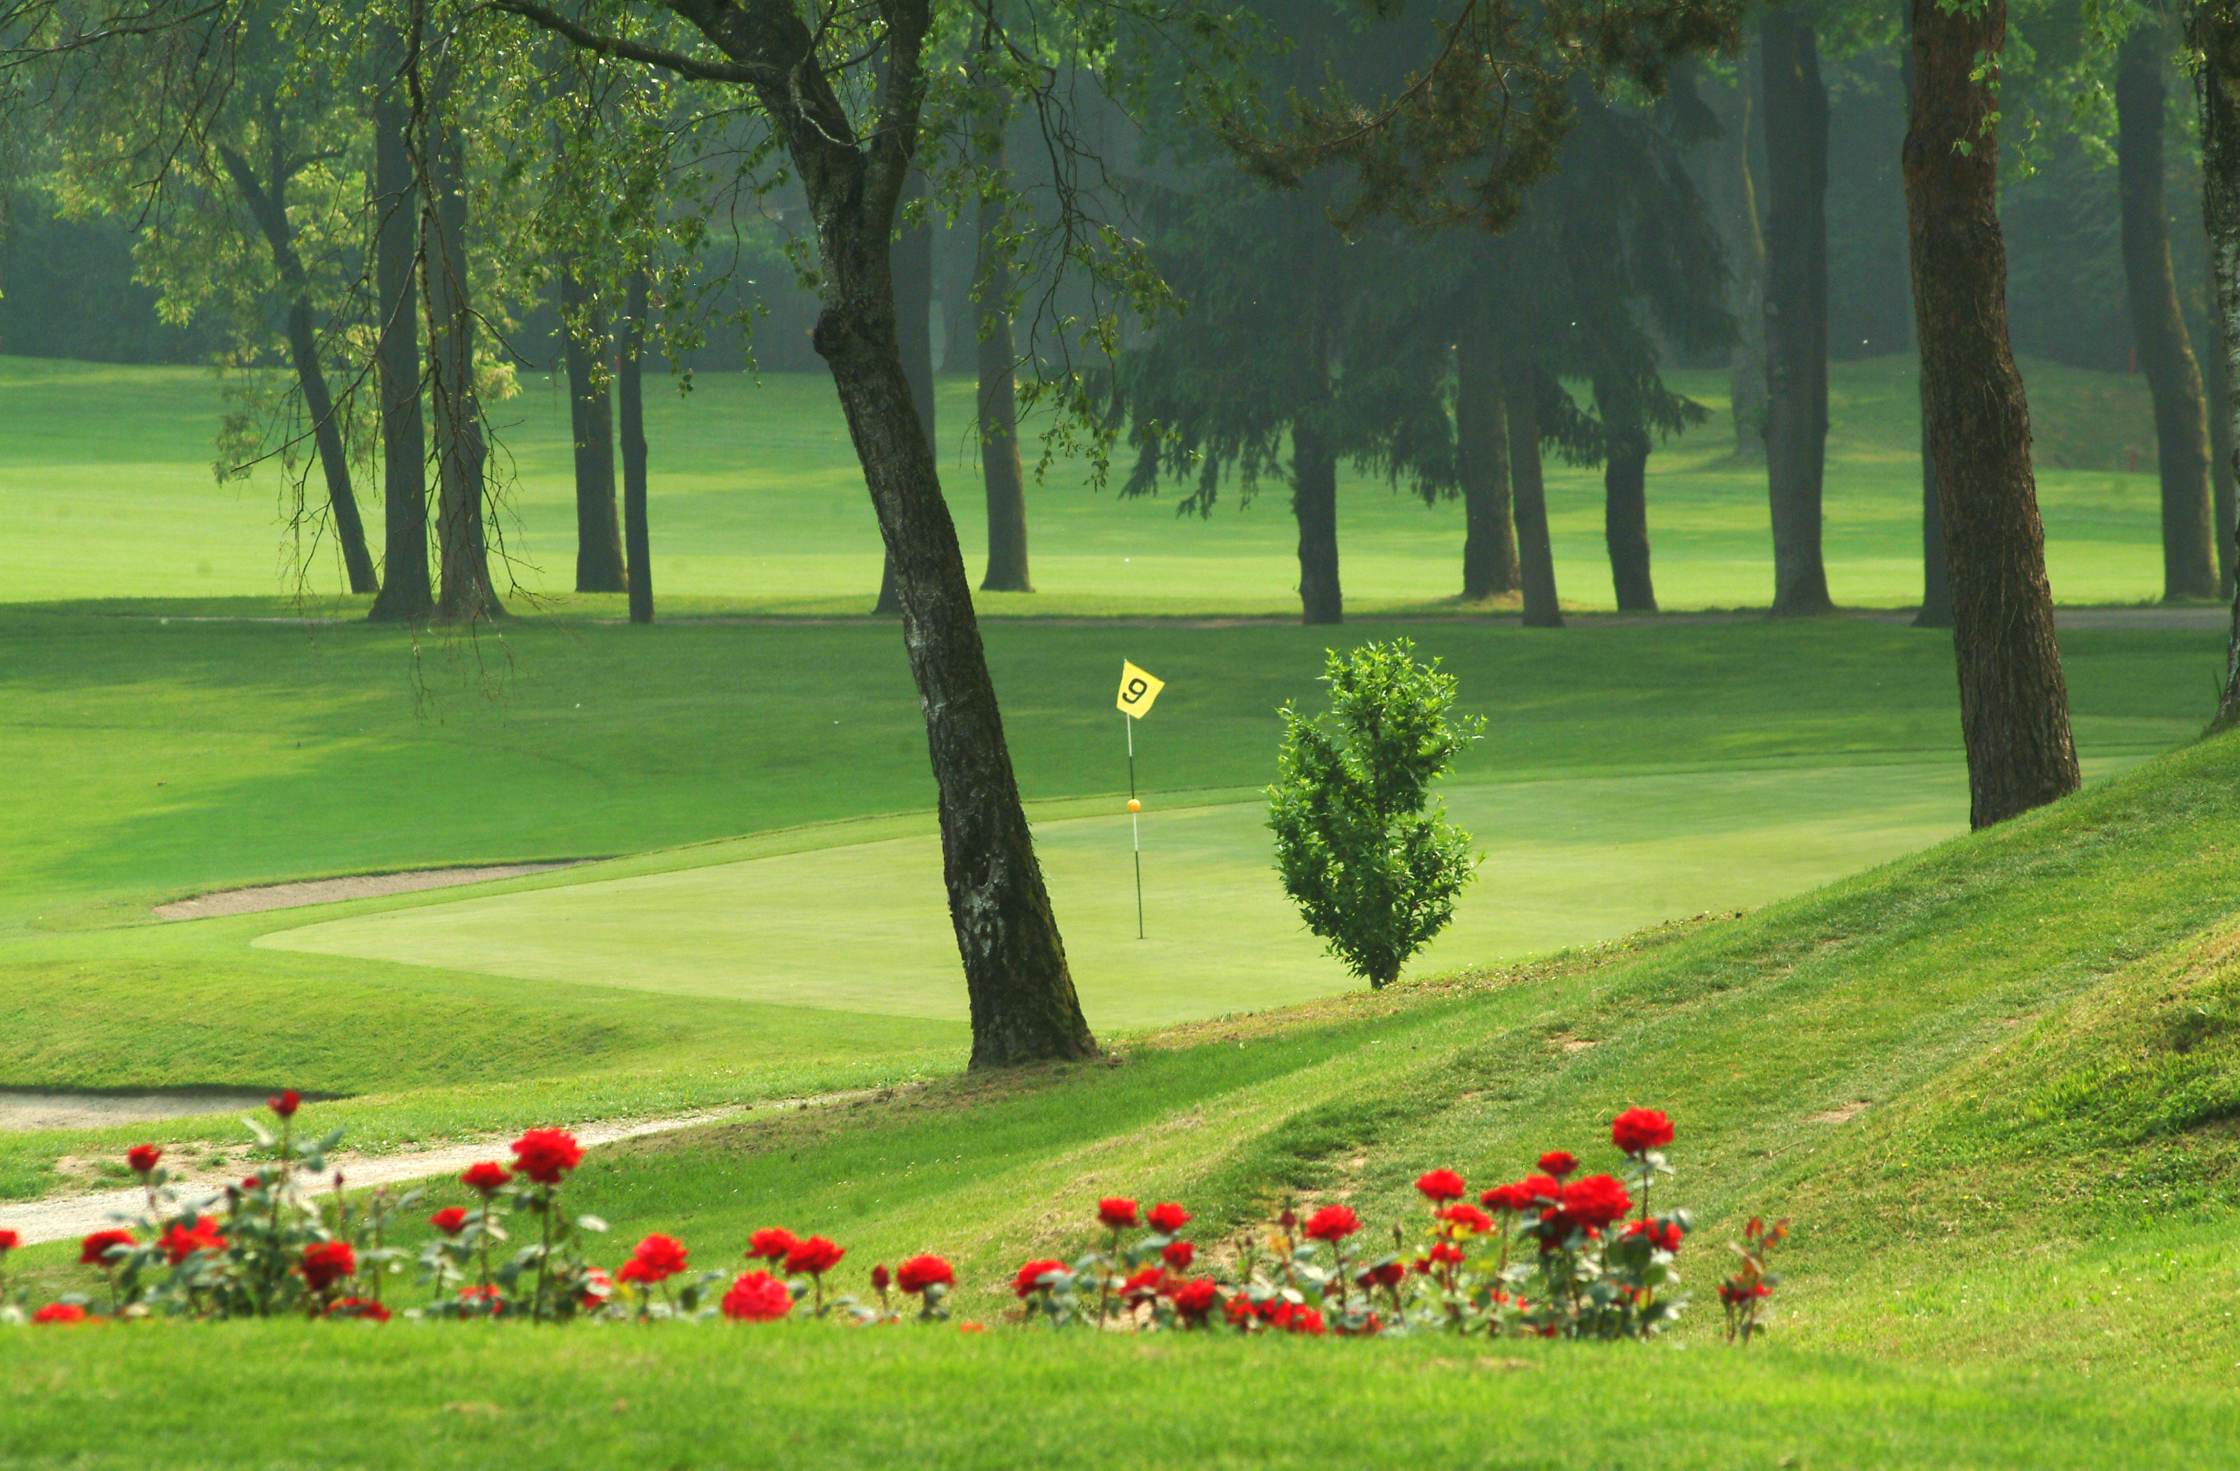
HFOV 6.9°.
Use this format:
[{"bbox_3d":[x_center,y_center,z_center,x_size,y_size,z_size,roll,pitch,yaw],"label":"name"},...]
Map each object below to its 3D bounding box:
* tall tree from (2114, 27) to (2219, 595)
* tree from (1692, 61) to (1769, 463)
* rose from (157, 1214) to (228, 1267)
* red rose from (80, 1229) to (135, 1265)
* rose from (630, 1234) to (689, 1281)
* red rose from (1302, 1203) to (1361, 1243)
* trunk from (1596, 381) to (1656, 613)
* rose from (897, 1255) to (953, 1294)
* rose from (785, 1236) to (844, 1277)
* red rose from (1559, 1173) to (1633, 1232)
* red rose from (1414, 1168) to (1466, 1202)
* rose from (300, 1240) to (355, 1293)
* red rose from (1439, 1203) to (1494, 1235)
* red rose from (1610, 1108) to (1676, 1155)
[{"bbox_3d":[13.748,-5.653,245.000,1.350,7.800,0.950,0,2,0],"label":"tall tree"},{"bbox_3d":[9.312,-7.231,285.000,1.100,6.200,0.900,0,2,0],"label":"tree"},{"bbox_3d":[-1.542,0.839,31.000,0.116,0.086,0.110,0,1,0],"label":"rose"},{"bbox_3d":[-1.531,0.774,28.200,0.082,0.056,0.082,0,2,0],"label":"red rose"},{"bbox_3d":[-0.690,0.783,28.000,0.087,0.068,0.087,0,2,0],"label":"rose"},{"bbox_3d":[0.305,0.707,27.000,0.086,0.060,0.082,0,2,0],"label":"red rose"},{"bbox_3d":[6.069,-2.857,224.000,0.735,2.773,0.698,0,1,0],"label":"trunk"},{"bbox_3d":[-0.294,0.808,28.000,0.087,0.060,0.087,0,2,0],"label":"rose"},{"bbox_3d":[-0.458,0.781,28.000,0.089,0.060,0.089,0,2,0],"label":"rose"},{"bbox_3d":[0.703,0.690,27.600,0.109,0.085,0.109,0,2,0],"label":"red rose"},{"bbox_3d":[0.532,0.747,31.000,0.084,0.059,0.080,0,1,0],"label":"red rose"},{"bbox_3d":[-1.145,0.767,27.000,0.082,0.074,0.080,0,2,0],"label":"rose"},{"bbox_3d":[0.576,0.802,31.000,0.090,0.053,0.086,0,1,0],"label":"red rose"},{"bbox_3d":[0.779,0.589,27.800,0.096,0.073,0.096,0,2,0],"label":"red rose"}]

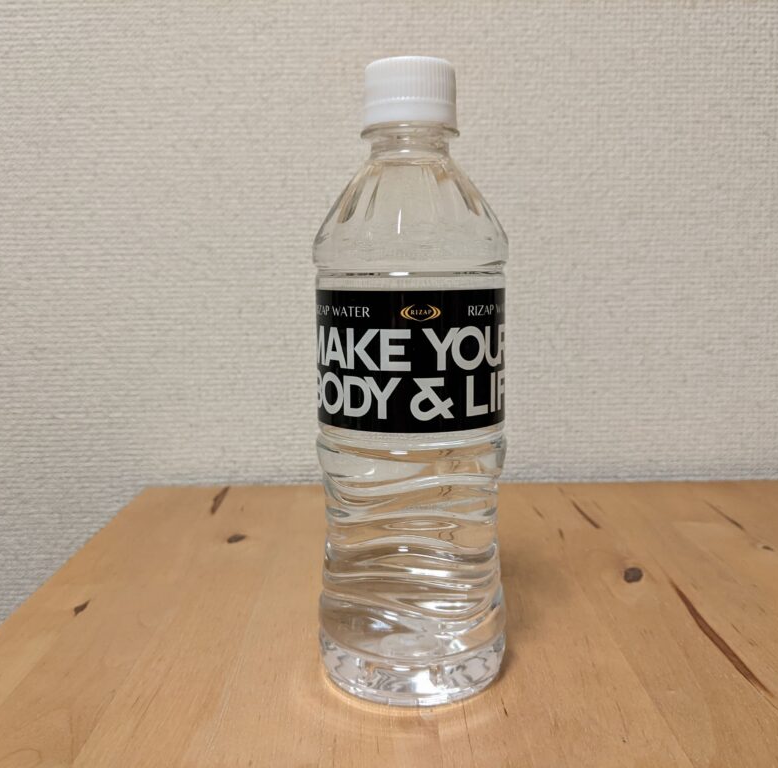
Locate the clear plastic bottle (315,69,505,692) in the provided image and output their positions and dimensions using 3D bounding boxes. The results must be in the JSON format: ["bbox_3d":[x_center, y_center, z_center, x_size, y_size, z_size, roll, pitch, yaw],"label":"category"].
[{"bbox_3d":[0.008,-0.001,0.278,0.066,0.210,0.066,-1,8,-4],"label":"clear plastic bottle"}]

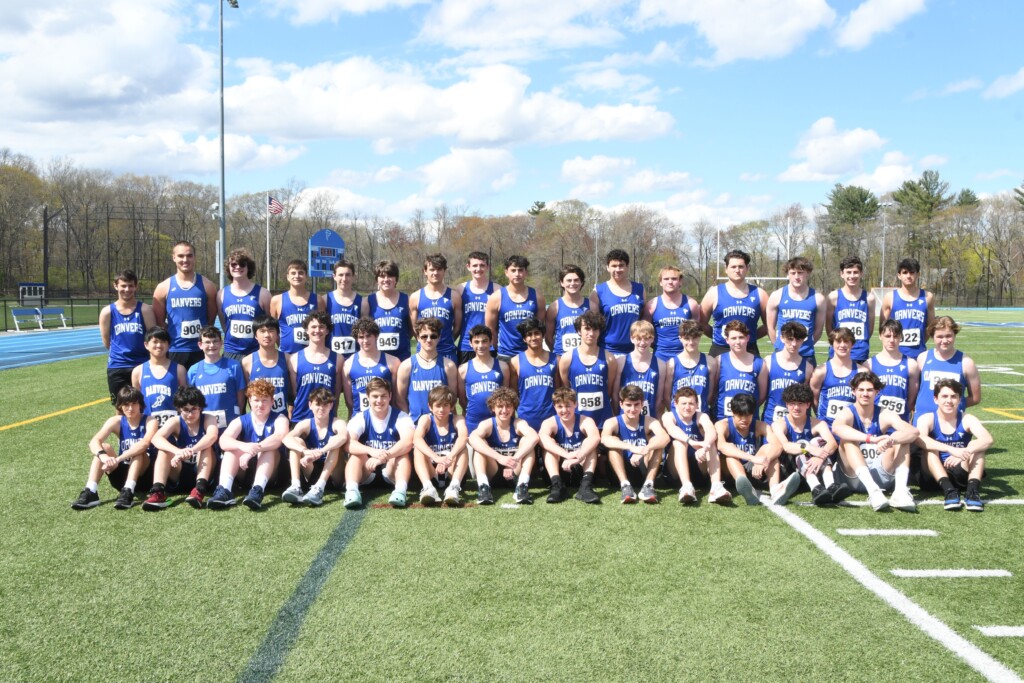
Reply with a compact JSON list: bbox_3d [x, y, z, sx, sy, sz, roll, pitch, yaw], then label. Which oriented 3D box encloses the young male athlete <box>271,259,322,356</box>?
[{"bbox_3d":[-1.877,0.167,8.272,0.485,1.791,0.340,-1,3,-10],"label":"young male athlete"}]

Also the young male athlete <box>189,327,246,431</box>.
[{"bbox_3d":[-2.426,0.472,7.788,0.475,1.235,0.520,0,3,-8],"label":"young male athlete"}]

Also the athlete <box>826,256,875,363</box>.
[{"bbox_3d":[2.779,0.182,7.770,0.420,1.757,0.310,1,3,10],"label":"athlete"}]

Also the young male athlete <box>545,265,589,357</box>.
[{"bbox_3d":[0.520,0.200,8.222,0.470,1.744,0.330,0,3,1],"label":"young male athlete"}]

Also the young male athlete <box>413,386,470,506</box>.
[{"bbox_3d":[-0.528,0.736,7.031,0.452,0.793,0.840,0,3,-3],"label":"young male athlete"}]

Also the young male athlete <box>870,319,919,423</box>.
[{"bbox_3d":[3.103,0.451,7.784,0.470,1.288,0.520,1,3,18],"label":"young male athlete"}]

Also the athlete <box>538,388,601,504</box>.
[{"bbox_3d":[0.435,0.748,7.155,0.462,0.785,0.860,0,3,2],"label":"athlete"}]

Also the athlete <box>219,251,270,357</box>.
[{"bbox_3d":[-2.211,0.134,7.769,0.450,1.783,0.320,0,3,-8],"label":"athlete"}]

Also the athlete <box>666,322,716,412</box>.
[{"bbox_3d":[1.454,0.472,7.692,0.436,1.284,0.600,0,3,5],"label":"athlete"}]

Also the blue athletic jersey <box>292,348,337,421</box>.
[{"bbox_3d":[-1.612,0.372,7.702,0.370,0.600,0.250,-1,3,-11],"label":"blue athletic jersey"}]

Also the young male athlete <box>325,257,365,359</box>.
[{"bbox_3d":[-1.393,0.181,7.772,0.430,1.699,0.310,0,3,-5],"label":"young male athlete"}]

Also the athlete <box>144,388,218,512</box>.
[{"bbox_3d":[-2.434,0.747,6.964,0.566,0.807,0.860,0,3,-10],"label":"athlete"}]

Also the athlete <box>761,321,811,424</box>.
[{"bbox_3d":[2.275,0.456,7.787,0.434,1.268,0.520,1,3,13],"label":"athlete"}]

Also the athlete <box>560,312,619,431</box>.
[{"bbox_3d":[0.620,0.434,7.690,0.501,1.361,0.600,0,3,2],"label":"athlete"}]

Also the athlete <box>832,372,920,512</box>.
[{"bbox_3d":[2.568,0.672,6.725,0.580,0.887,0.900,1,3,8],"label":"athlete"}]

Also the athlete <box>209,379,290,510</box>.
[{"bbox_3d":[-1.926,0.715,7.017,0.540,0.841,0.800,0,3,-5],"label":"athlete"}]

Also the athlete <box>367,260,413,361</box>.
[{"bbox_3d":[-1.075,0.185,8.221,0.470,1.774,0.330,0,3,-6],"label":"athlete"}]

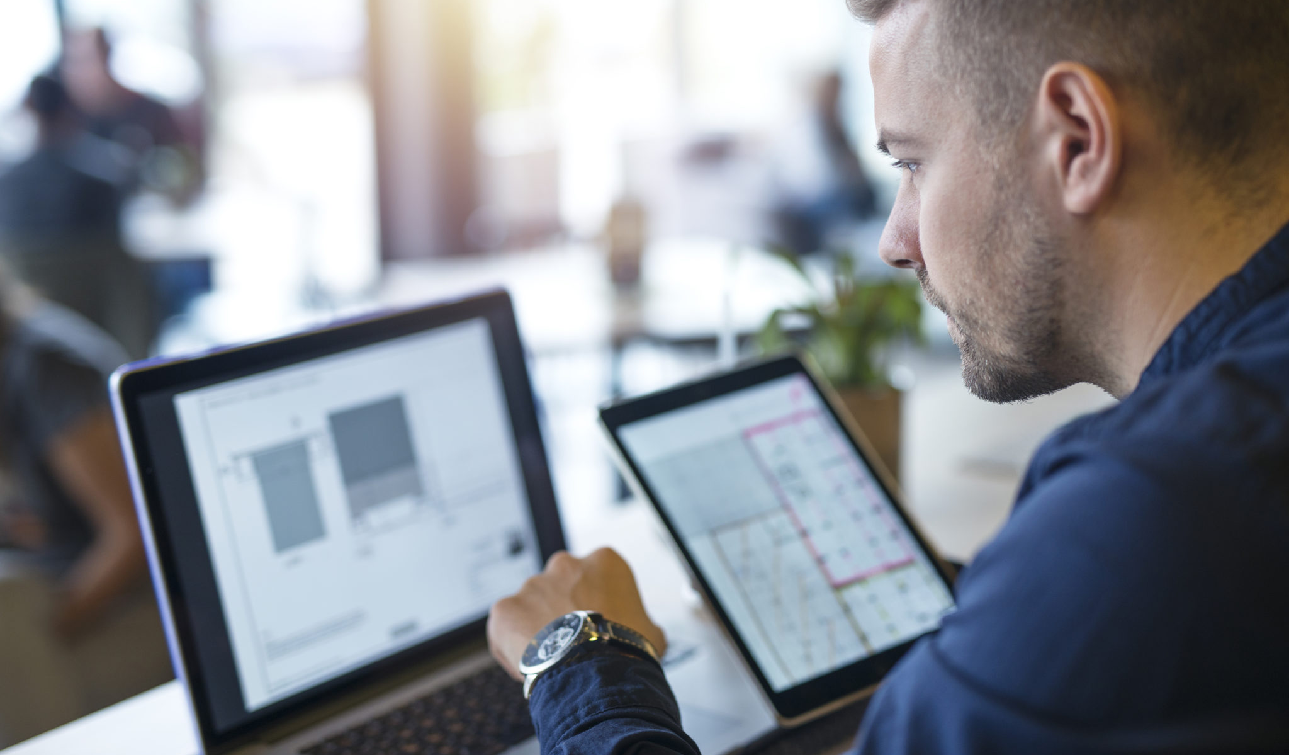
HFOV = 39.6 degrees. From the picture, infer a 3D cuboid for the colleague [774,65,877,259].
[{"bbox_3d":[0.947,-1.034,9.600,0.720,1.260,0.500,-4,11,-11],"label":"colleague"}]

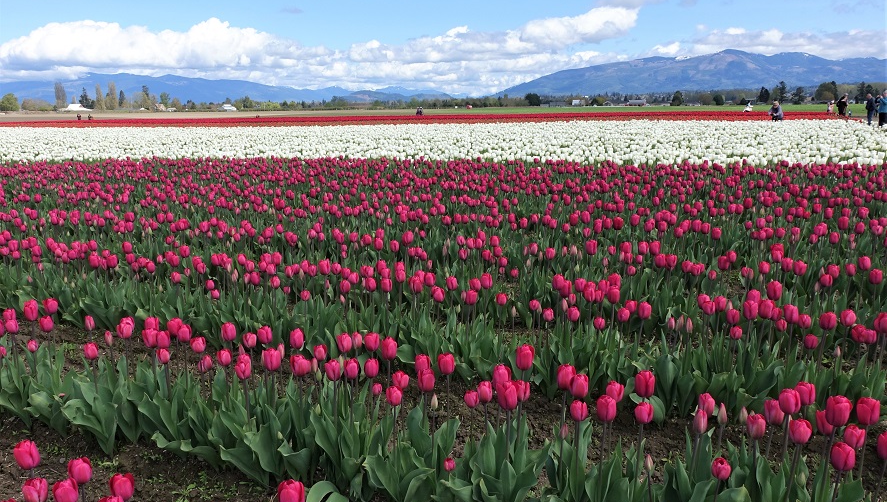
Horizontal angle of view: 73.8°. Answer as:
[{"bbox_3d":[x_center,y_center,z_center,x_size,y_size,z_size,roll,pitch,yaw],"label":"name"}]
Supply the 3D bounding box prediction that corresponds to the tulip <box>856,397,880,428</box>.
[{"bbox_3d":[1.185,0.448,1.645,0.052,0.081,0.052,10,17,37],"label":"tulip"}]

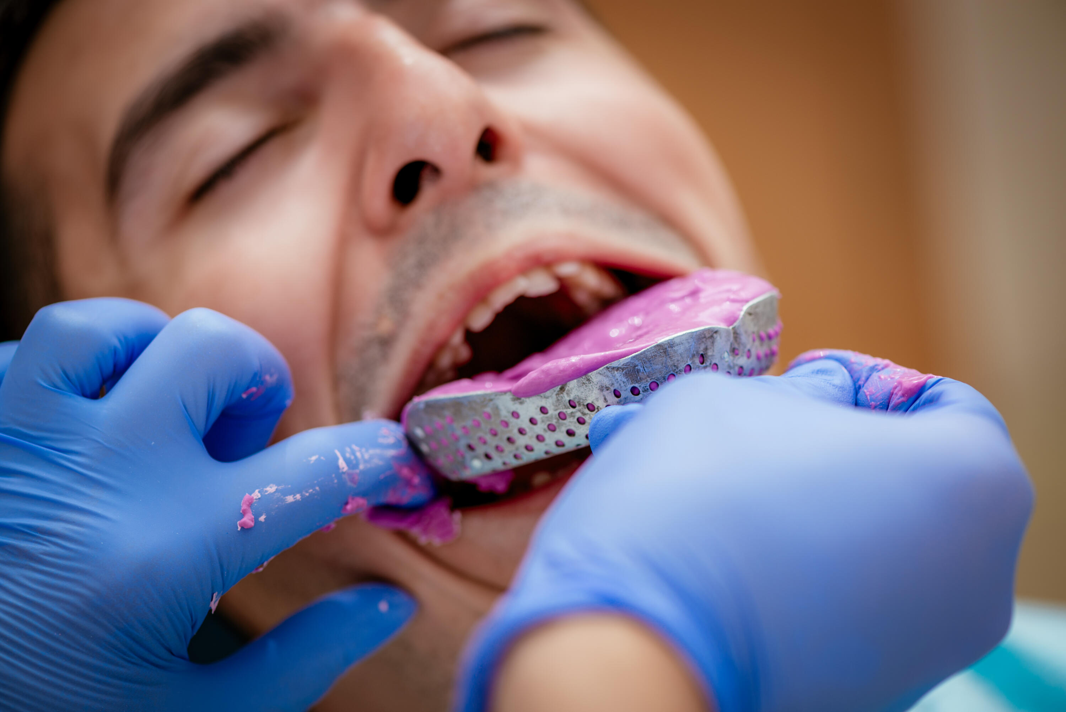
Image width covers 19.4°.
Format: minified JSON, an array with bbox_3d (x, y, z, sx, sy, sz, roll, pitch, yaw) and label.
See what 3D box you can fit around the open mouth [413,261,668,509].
[{"bbox_3d":[0.001,0.006,0.637,0.062,0.035,0.048,-26,65,-14],"label":"open mouth"}]

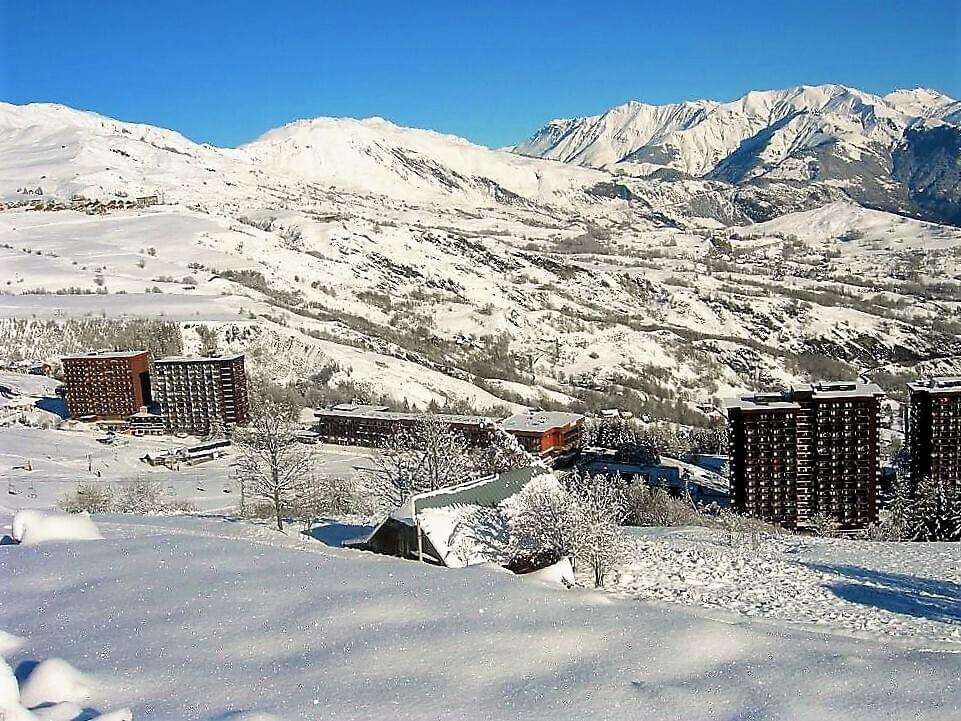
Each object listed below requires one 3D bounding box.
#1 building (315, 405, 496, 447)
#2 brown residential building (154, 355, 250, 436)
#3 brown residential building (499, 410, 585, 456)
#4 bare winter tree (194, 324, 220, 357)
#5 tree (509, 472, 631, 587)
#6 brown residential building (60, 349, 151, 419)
[{"bbox_3d":[-30.430,28.567,411.611,82.000,13.200,14.500,1,10,29],"label":"building"},{"bbox_3d":[-137.361,16.826,496.801,41.800,36.500,13.000,-2,9,12],"label":"brown residential building"},{"bbox_3d":[23.726,27.336,378.827,24.000,9.400,31.000,2,10,30],"label":"brown residential building"},{"bbox_3d":[-163.882,-10.805,600.000,15.000,20.500,13.500,-4,9,0],"label":"bare winter tree"},{"bbox_3d":[5.877,11.160,66.000,7.700,7.200,6.600,-4,9,0],"label":"tree"},{"bbox_3d":[-189.875,12.840,510.724,40.400,31.500,15.200,-2,9,12],"label":"brown residential building"}]

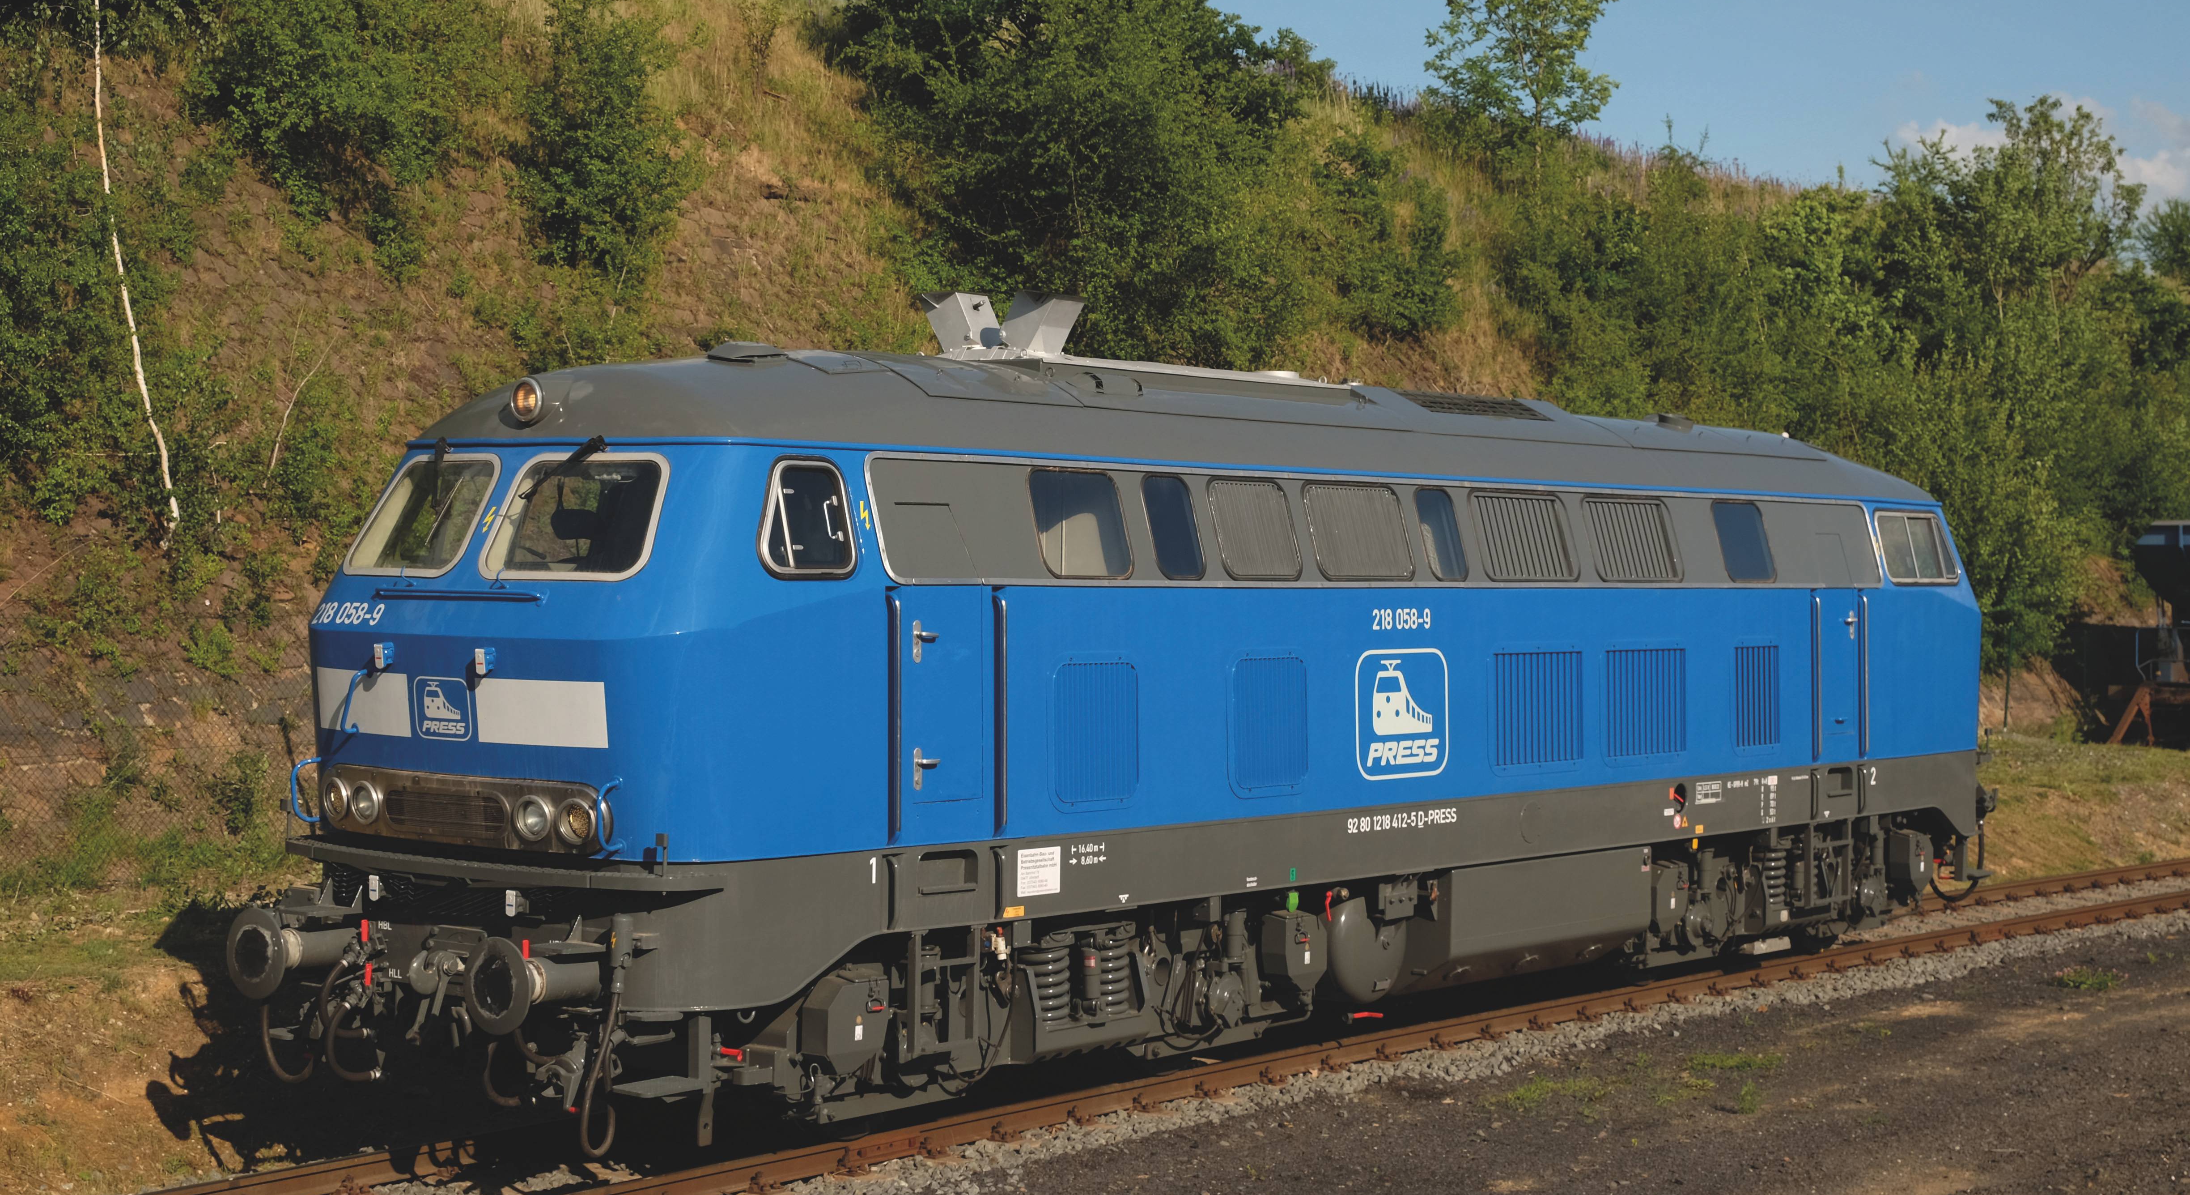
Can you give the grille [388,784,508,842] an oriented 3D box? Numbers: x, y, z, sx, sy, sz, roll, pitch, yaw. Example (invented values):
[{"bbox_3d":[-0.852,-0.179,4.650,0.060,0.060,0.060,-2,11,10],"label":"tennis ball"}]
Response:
[{"bbox_3d":[-3.186,1.060,15.862,0.950,0.210,0.060,2,1,39],"label":"grille"}]

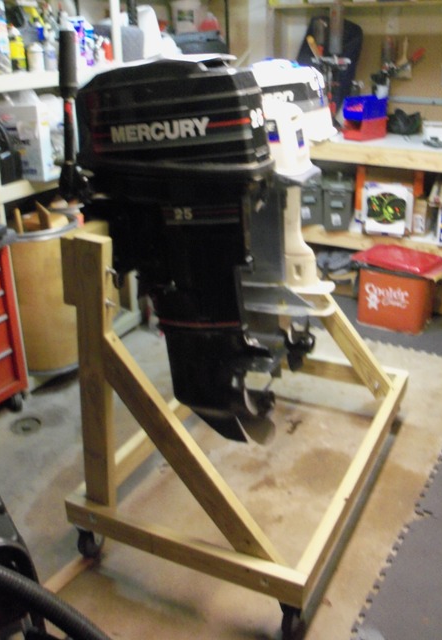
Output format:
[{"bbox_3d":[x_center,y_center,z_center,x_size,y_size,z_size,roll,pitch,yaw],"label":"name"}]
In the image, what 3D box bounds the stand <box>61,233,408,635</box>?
[{"bbox_3d":[0.192,0.121,2.303,0.751,1.023,1.438,11,22,23],"label":"stand"}]

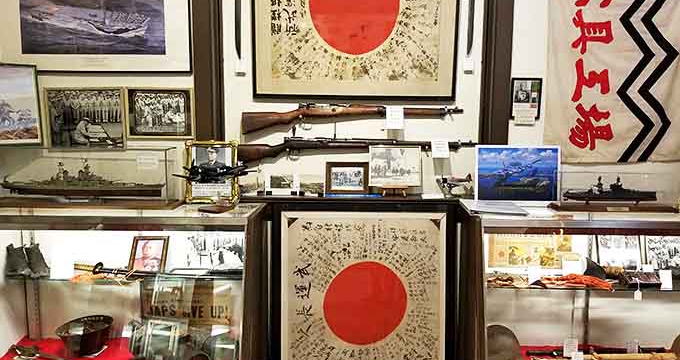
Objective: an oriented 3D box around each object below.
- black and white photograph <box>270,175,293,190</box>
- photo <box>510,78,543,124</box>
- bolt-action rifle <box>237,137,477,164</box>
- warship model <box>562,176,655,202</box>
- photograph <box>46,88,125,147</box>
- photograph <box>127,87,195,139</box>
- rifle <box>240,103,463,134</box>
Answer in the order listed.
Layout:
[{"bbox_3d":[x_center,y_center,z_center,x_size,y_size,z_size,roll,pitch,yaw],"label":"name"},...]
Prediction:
[{"bbox_3d":[-0.294,0.013,2.592,0.113,0.072,0.010,1,7,0],"label":"black and white photograph"},{"bbox_3d":[0.935,-0.398,2.559,0.152,0.225,0.020,1,7,0],"label":"photo"},{"bbox_3d":[0.066,-0.142,2.582,1.270,0.150,0.070,1,7,0],"label":"bolt-action rifle"},{"bbox_3d":[1.265,0.047,2.393,0.432,0.117,0.060,1,7,0],"label":"warship model"},{"bbox_3d":[-1.280,-0.306,2.563,0.400,0.310,0.025,1,7,0],"label":"photograph"},{"bbox_3d":[-0.899,-0.336,2.559,0.340,0.252,0.025,1,7,0],"label":"photograph"},{"bbox_3d":[0.066,-0.306,2.562,1.115,0.155,0.070,1,7,0],"label":"rifle"}]

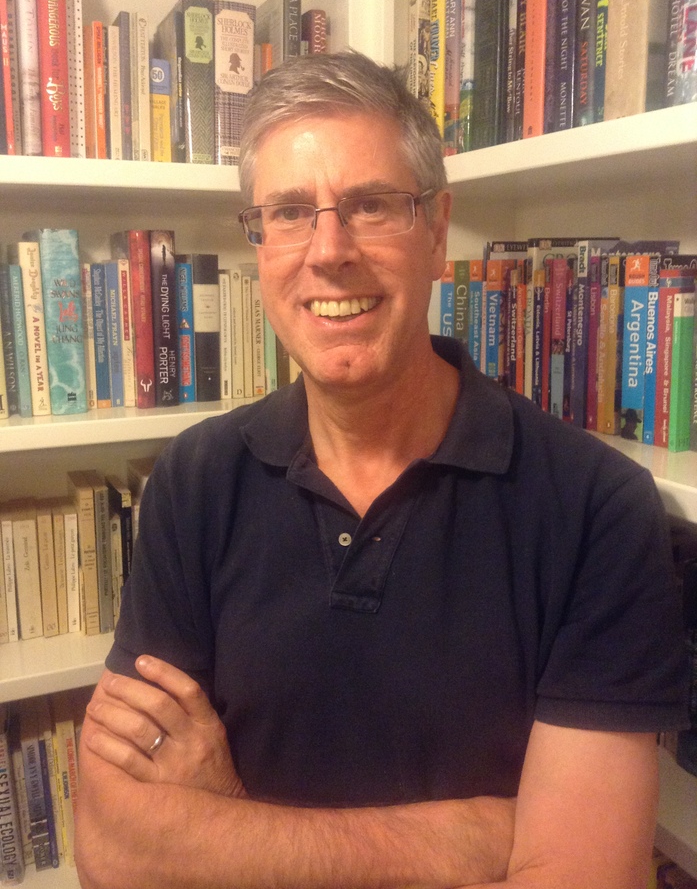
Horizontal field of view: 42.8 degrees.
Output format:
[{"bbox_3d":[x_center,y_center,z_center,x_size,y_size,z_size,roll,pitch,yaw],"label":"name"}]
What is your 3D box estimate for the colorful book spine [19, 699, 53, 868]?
[{"bbox_3d":[-0.474,0.512,1.336,0.021,0.200,0.130,-5,12,-24],"label":"colorful book spine"}]

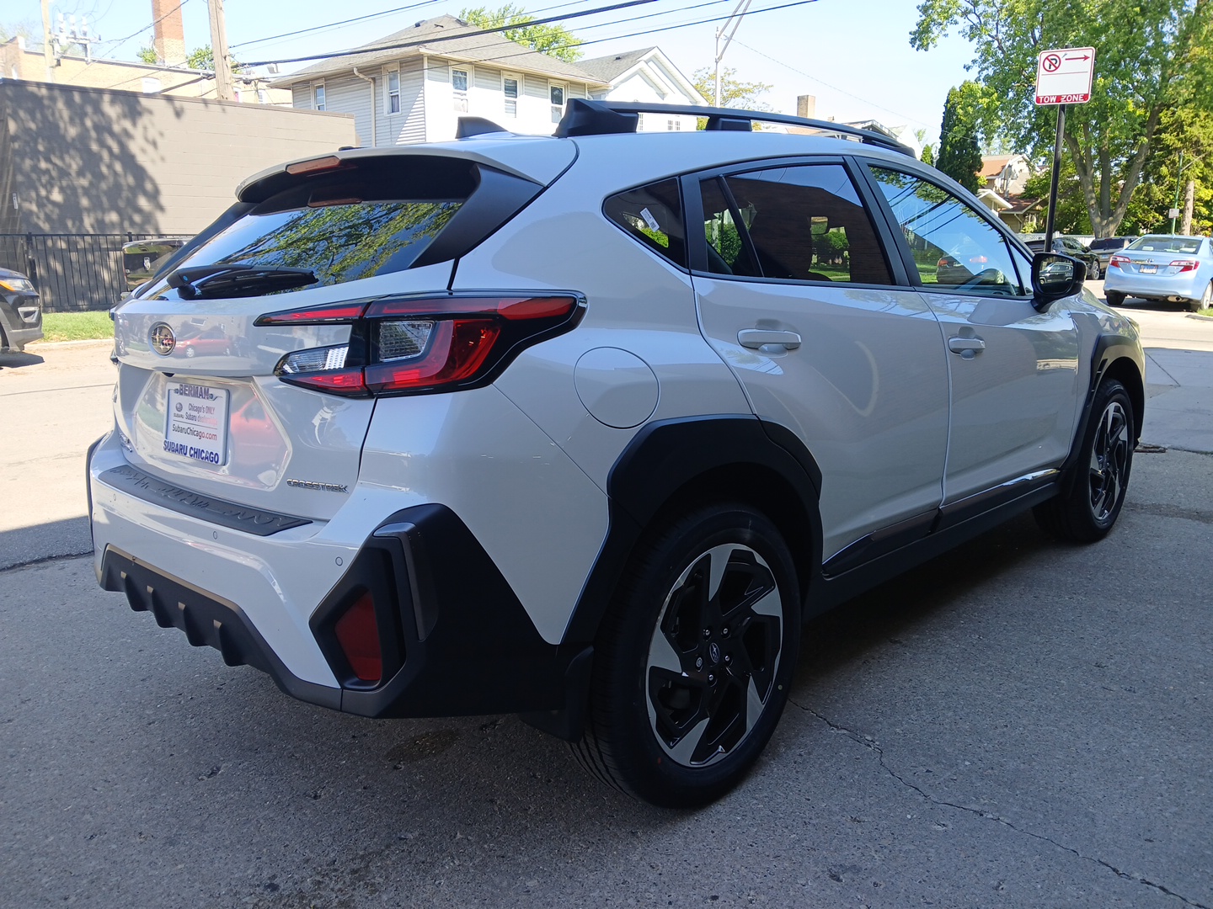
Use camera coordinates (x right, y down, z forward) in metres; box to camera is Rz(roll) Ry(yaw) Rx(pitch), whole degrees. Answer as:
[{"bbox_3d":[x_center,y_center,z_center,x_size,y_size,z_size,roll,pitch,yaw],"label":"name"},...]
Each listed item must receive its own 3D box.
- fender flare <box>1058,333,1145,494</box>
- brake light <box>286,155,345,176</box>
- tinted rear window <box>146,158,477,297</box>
[{"bbox_3d":[2.031,-0.184,3.745,0.115,0.610,1.040,8,14,44],"label":"fender flare"},{"bbox_3d":[-0.665,-0.668,2.109,0.248,0.032,0.040,8,14,44],"label":"brake light"},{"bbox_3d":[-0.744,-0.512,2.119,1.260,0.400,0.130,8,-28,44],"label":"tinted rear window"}]

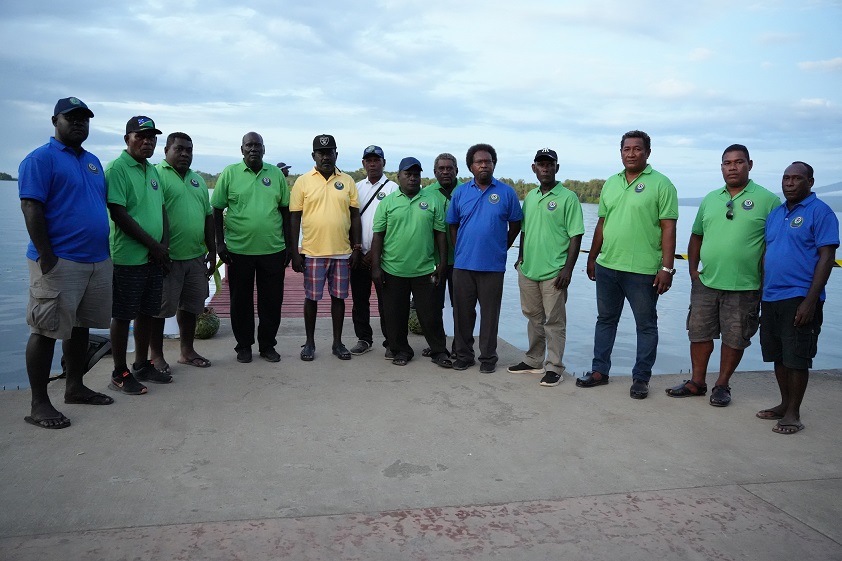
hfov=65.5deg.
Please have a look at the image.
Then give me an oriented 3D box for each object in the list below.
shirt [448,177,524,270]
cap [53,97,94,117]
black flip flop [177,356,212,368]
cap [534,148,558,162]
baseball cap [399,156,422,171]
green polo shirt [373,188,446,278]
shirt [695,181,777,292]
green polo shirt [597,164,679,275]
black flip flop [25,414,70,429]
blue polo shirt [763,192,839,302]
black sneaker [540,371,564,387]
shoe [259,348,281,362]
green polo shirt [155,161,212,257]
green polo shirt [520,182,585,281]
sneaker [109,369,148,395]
[{"bbox_3d":[0.466,-0.420,4.845,0.574,0.702,0.310,3,7,5],"label":"shirt"},{"bbox_3d":[-1.814,-0.912,3.425,0.260,0.125,0.175,7,9,33],"label":"cap"},{"bbox_3d":[-1.676,0.596,4.850,0.270,0.065,0.100,4,8,16],"label":"black flip flop"},{"bbox_3d":[0.869,-0.869,4.521,0.171,0.115,0.260,3,7,10],"label":"cap"},{"bbox_3d":[-0.079,-0.895,5.050,0.175,0.120,0.250,-1,8,-22],"label":"baseball cap"},{"bbox_3d":[-0.087,-0.357,4.890,0.565,0.667,0.320,2,7,-2],"label":"green polo shirt"},{"bbox_3d":[2.045,-0.304,4.277,0.569,0.702,0.380,6,8,30],"label":"shirt"},{"bbox_3d":[1.471,-0.417,4.438,0.550,0.720,0.330,8,10,40],"label":"green polo shirt"},{"bbox_3d":[-2.016,0.739,3.537,0.290,0.065,0.110,4,8,15],"label":"black flip flop"},{"bbox_3d":[2.250,-0.201,3.877,0.290,0.660,0.450,-2,9,-31],"label":"blue polo shirt"},{"bbox_3d":[0.954,0.664,4.666,0.105,0.110,0.285,6,8,26],"label":"black sneaker"},{"bbox_3d":[-1.184,0.557,5.140,0.105,0.105,0.290,-3,9,-37],"label":"shoe"},{"bbox_3d":[-1.755,-0.505,4.690,0.540,0.710,0.320,-5,10,-44],"label":"green polo shirt"},{"bbox_3d":[0.948,-0.353,4.717,0.480,0.690,0.290,8,10,39],"label":"green polo shirt"},{"bbox_3d":[-1.878,0.650,4.196,0.295,0.110,0.105,5,8,21],"label":"sneaker"}]

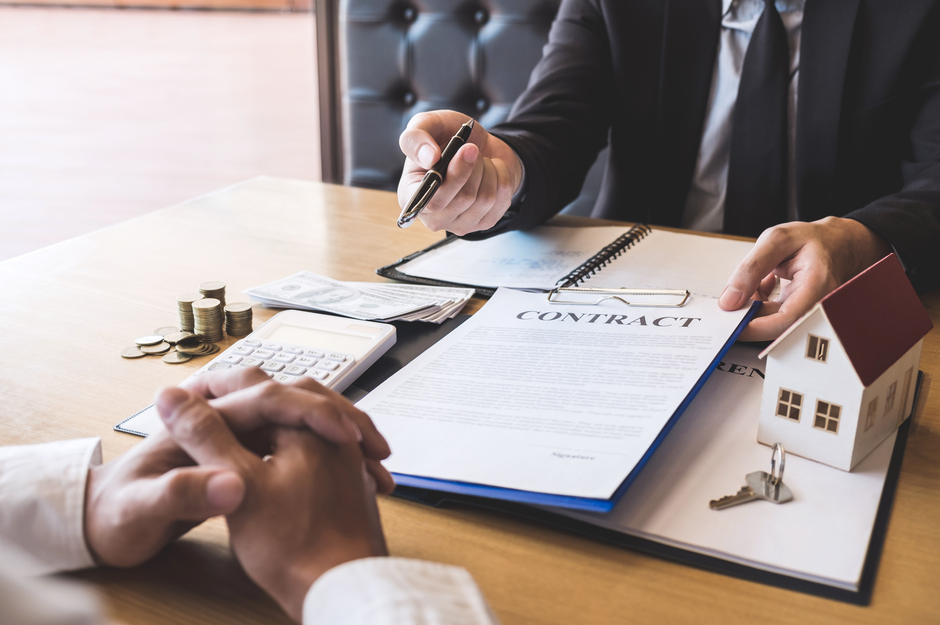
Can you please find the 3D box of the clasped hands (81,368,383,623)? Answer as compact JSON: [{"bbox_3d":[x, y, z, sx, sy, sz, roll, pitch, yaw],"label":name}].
[{"bbox_3d":[-0.116,0.089,0.547,0.150,0.105,0.128,4,20,13],"label":"clasped hands"}]

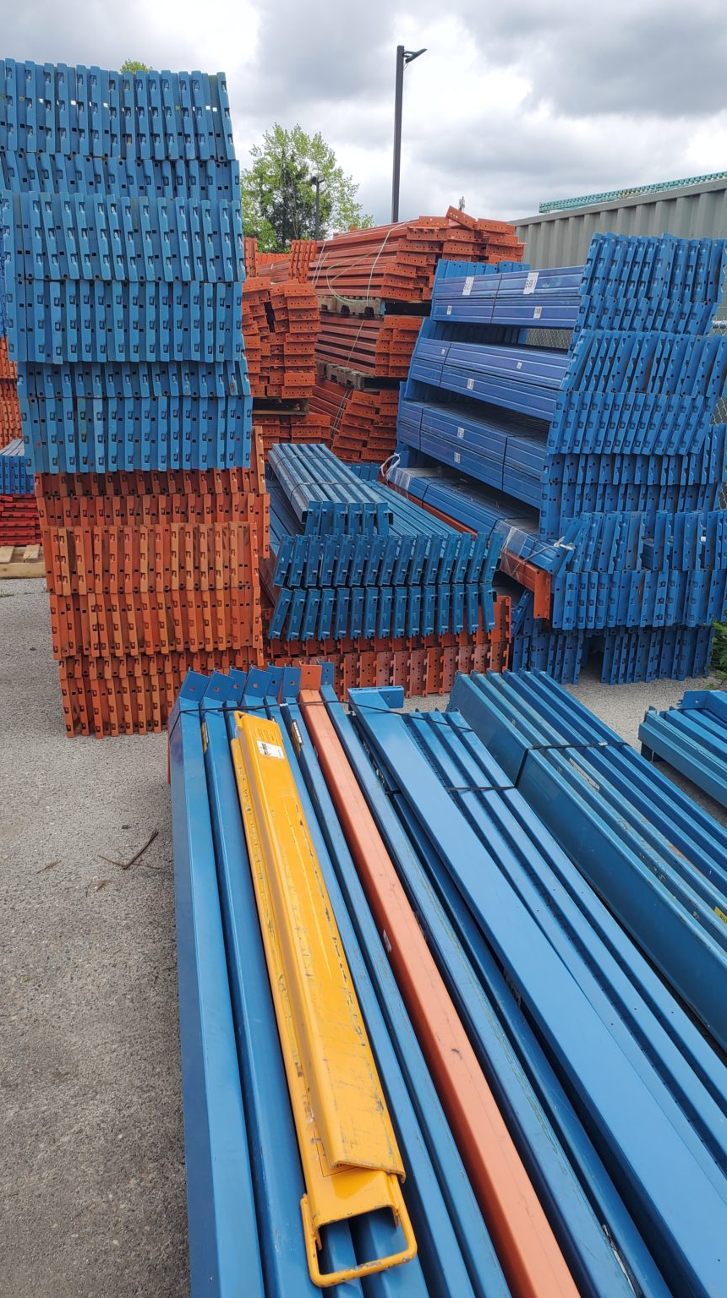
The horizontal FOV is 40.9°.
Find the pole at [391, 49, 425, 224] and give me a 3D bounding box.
[{"bbox_3d":[0.862,-8.189,19.204,0.620,6.478,0.350,6,19,12],"label":"pole"}]

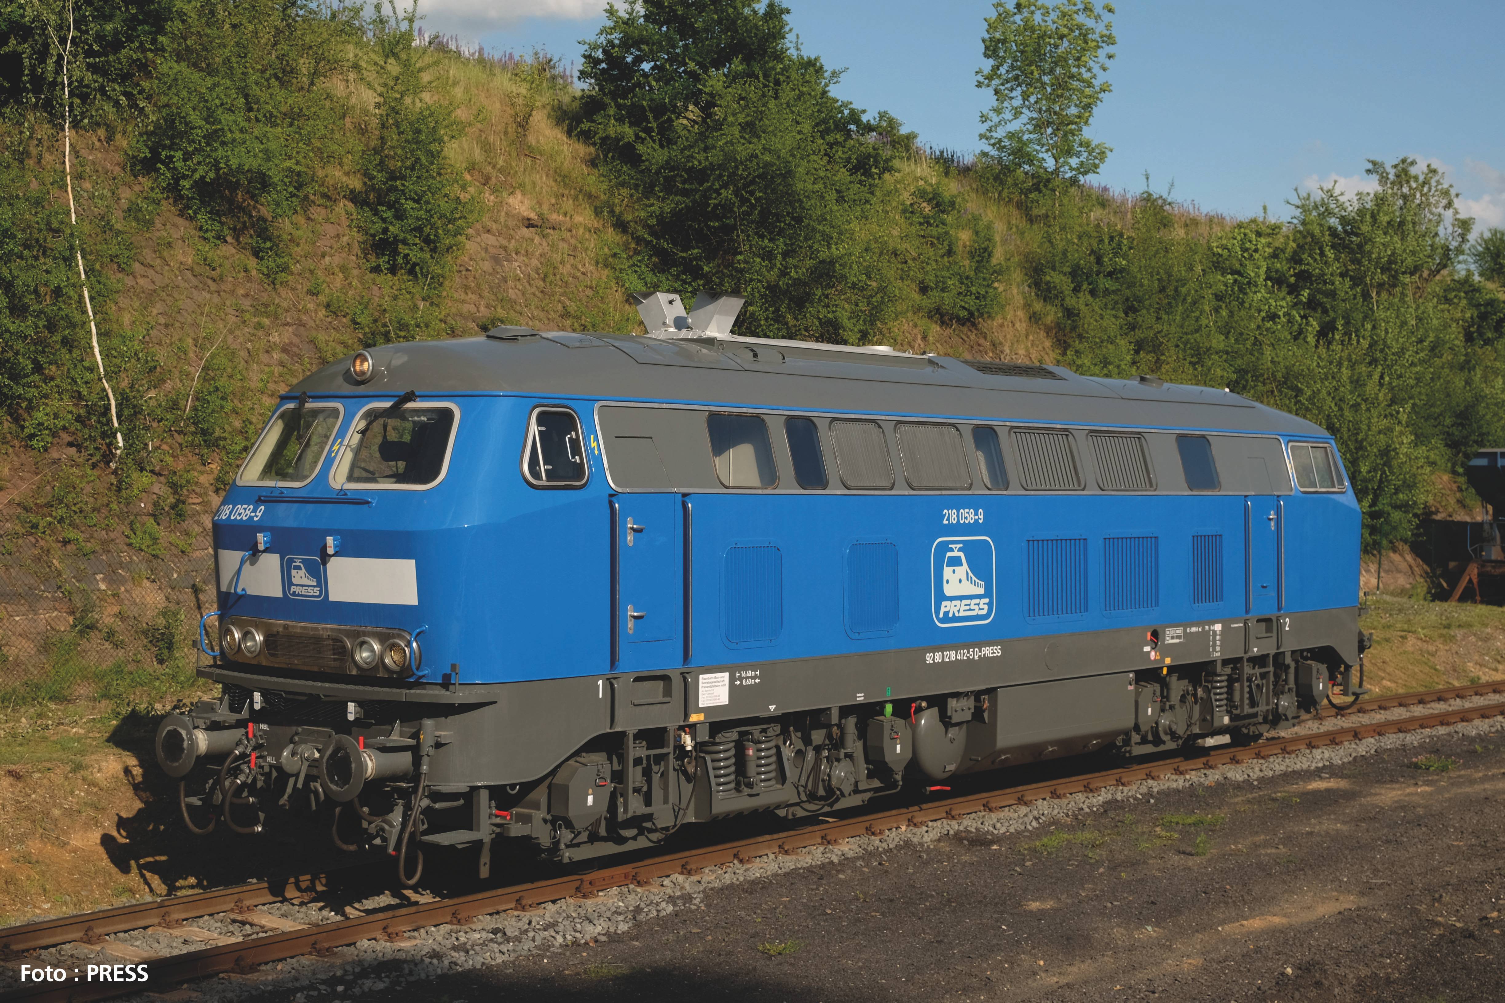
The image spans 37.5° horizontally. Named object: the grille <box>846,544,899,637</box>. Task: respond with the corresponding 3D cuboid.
[{"bbox_3d":[0.991,0.709,18.263,0.050,0.750,0.740,-1,0,38],"label":"grille"}]

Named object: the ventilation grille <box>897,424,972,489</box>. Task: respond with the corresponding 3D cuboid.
[{"bbox_3d":[1.588,-0.393,19.464,0.050,0.610,1.010,-19,-12,37],"label":"ventilation grille"}]

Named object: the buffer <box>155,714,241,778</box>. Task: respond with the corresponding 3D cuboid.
[{"bbox_3d":[-3.903,1.726,16.008,0.460,0.460,0.620,1,1,38],"label":"buffer"}]

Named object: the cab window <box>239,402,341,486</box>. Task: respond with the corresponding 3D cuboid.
[{"bbox_3d":[-3.332,-0.406,16.139,1.009,0.714,0.070,1,-29,46],"label":"cab window"}]

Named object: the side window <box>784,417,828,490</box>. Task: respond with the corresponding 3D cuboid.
[{"bbox_3d":[0.440,-0.391,18.046,0.040,0.620,0.430,-19,-12,37],"label":"side window"}]

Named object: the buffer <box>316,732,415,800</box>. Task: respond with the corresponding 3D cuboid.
[{"bbox_3d":[-2.578,1.811,15.203,0.455,0.455,0.650,2,1,39],"label":"buffer"}]

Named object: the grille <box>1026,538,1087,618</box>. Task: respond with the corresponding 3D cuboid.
[{"bbox_3d":[2.841,0.709,20.622,0.050,0.710,1.108,-1,0,39],"label":"grille"}]

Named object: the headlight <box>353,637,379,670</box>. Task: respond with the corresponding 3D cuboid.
[{"bbox_3d":[-2.692,1.058,15.449,0.225,0.225,0.100,2,1,39],"label":"headlight"}]

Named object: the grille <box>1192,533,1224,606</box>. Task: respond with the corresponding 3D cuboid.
[{"bbox_3d":[4.729,0.706,22.991,0.050,0.719,0.702,-1,0,39],"label":"grille"}]

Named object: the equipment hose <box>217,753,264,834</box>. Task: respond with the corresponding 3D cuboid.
[{"bbox_3d":[-3.651,2.089,15.877,0.180,0.590,0.380,1,1,39],"label":"equipment hose"}]

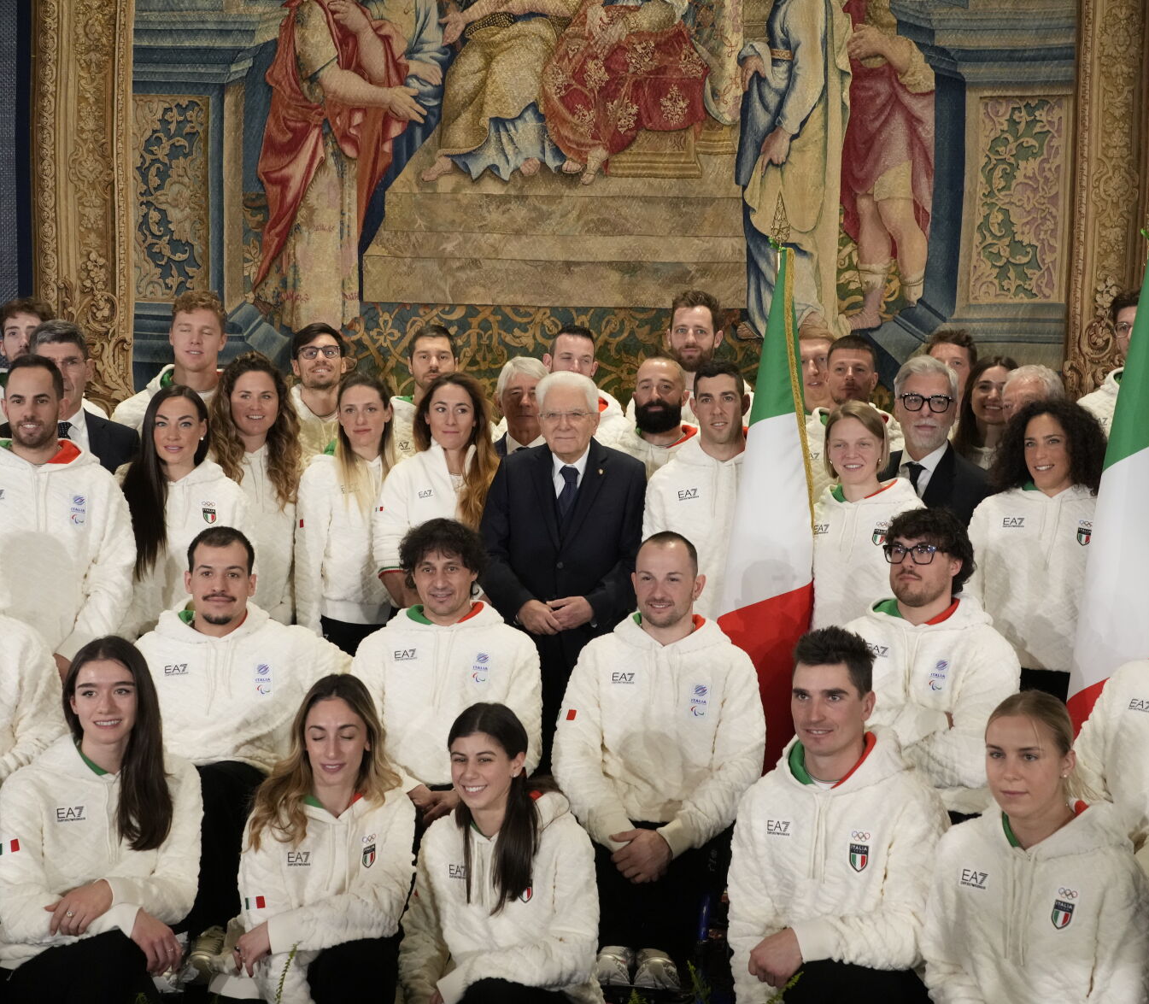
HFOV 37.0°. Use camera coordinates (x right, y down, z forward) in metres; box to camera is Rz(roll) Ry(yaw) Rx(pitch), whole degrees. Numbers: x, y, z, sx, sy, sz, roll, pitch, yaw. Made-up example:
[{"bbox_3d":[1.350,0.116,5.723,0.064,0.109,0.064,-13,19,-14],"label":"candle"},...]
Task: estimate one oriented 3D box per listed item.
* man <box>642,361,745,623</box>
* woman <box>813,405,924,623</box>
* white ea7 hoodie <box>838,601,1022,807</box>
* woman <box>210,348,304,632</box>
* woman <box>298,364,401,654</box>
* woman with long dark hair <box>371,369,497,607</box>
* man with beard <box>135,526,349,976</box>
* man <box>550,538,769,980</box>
[{"bbox_3d":[0.429,0.456,5.100,0.500,1.740,0.330,1,4,7],"label":"man"},{"bbox_3d":[0.806,0.530,5.042,0.450,1.660,0.320,1,4,6],"label":"woman"},{"bbox_3d":[0.899,0.531,4.481,0.510,0.550,0.380,1,4,9],"label":"white ea7 hoodie"},{"bbox_3d":[-0.967,0.411,5.185,0.460,1.720,0.330,0,4,-6],"label":"woman"},{"bbox_3d":[-0.661,0.452,5.220,0.470,1.700,0.320,-1,5,-25],"label":"woman"},{"bbox_3d":[-0.406,0.463,5.120,0.470,1.700,0.330,-2,5,-30],"label":"woman with long dark hair"},{"bbox_3d":[-0.870,0.616,4.440,0.570,1.100,0.720,0,4,-11],"label":"man with beard"},{"bbox_3d":[0.189,0.623,4.260,0.540,1.070,0.700,1,4,7],"label":"man"}]

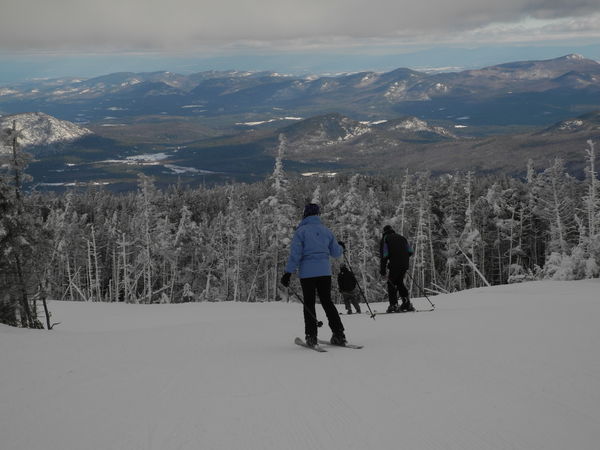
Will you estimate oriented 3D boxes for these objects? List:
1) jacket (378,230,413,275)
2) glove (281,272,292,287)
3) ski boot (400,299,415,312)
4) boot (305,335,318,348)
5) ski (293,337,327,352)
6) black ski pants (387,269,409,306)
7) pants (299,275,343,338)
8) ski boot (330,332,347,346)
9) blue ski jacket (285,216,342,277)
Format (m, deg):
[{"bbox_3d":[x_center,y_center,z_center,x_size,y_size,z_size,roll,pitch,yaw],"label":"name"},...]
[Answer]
[{"bbox_3d":[1.847,0.522,22.800,0.540,0.800,0.460,-5,9,-32],"label":"jacket"},{"bbox_3d":[-0.159,0.641,13.870,0.120,0.170,0.130,-2,8,-12],"label":"glove"},{"bbox_3d":[2.084,1.551,22.850,0.140,0.280,0.310,-7,11,-44],"label":"ski boot"},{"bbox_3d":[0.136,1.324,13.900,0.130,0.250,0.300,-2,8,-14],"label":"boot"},{"bbox_3d":[0.130,1.427,13.900,0.110,0.090,1.500,-2,-2,-13],"label":"ski"},{"bbox_3d":[1.886,1.180,22.800,0.360,0.790,0.350,-6,10,-38],"label":"black ski pants"},{"bbox_3d":[0.265,0.902,13.900,0.480,0.840,0.360,-2,8,-13],"label":"pants"},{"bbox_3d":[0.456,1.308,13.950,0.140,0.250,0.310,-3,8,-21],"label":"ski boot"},{"bbox_3d":[0.159,0.253,13.870,0.660,0.750,0.450,-2,8,-12],"label":"blue ski jacket"}]

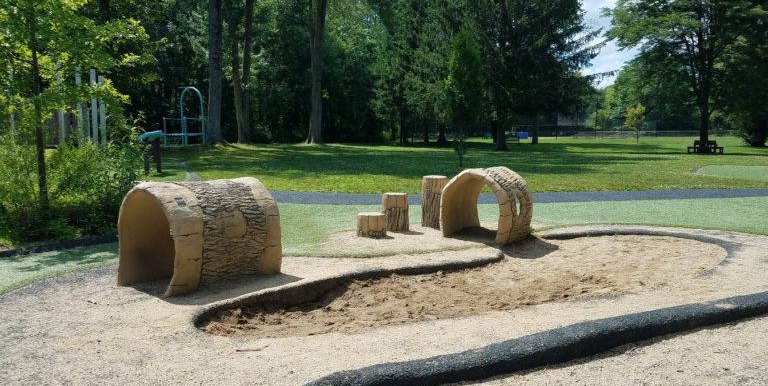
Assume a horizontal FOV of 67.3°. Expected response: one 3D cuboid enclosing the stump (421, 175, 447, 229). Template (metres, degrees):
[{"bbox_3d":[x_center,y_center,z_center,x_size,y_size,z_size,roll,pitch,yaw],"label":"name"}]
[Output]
[{"bbox_3d":[0.815,0.148,9.540,0.410,0.845,0.410,0,6,0],"label":"stump"}]

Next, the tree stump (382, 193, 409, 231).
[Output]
[{"bbox_3d":[0.195,0.300,9.330,0.420,0.575,0.420,0,6,0],"label":"tree stump"}]

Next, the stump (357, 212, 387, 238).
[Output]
[{"bbox_3d":[-0.180,0.495,8.850,0.440,0.310,0.440,0,6,0],"label":"stump"}]

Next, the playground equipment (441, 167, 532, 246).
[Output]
[{"bbox_3d":[1.550,0.143,8.640,1.060,1.040,1.020,5,8,36],"label":"playground equipment"}]

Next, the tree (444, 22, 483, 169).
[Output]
[{"bbox_3d":[3.450,-4.120,24.850,1.650,6.000,1.650,0,6,0],"label":"tree"}]

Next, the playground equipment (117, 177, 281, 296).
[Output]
[{"bbox_3d":[-1.960,0.390,6.200,1.000,1.060,1.360,5,8,40],"label":"playground equipment"}]

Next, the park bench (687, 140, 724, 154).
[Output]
[{"bbox_3d":[21.111,-3.012,37.781,2.100,0.820,1.900,3,7,29],"label":"park bench"}]

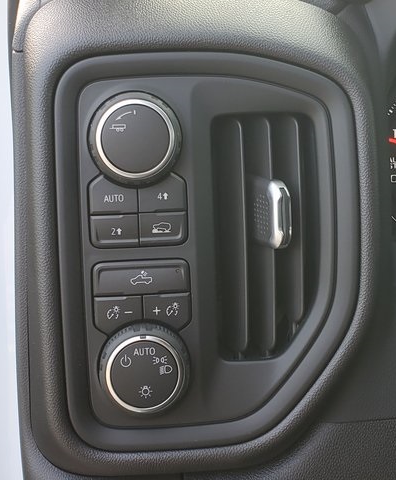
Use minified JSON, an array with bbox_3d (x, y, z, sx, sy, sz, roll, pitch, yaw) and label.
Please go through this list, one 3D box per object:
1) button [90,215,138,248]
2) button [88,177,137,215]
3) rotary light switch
[{"bbox_3d":[-0.044,-0.005,0.256,0.025,0.017,0.008,-2,3,-4],"label":"button"},{"bbox_3d":[-0.045,-0.024,0.255,0.025,0.019,0.008,-2,3,-4],"label":"button"},{"bbox_3d":[-0.028,0.069,0.255,0.047,0.047,0.018,-2,3,-4],"label":"rotary light switch"}]

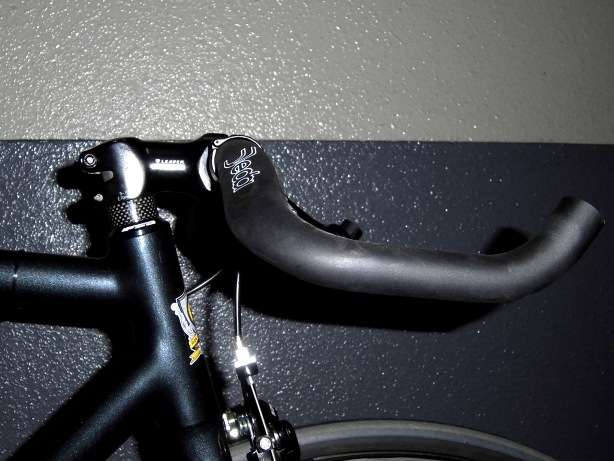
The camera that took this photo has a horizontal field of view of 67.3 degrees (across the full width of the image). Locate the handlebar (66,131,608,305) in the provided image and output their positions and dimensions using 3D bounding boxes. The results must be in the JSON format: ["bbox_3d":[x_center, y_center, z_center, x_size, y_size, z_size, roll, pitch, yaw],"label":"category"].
[{"bbox_3d":[-0.024,-0.018,0.362,0.293,0.112,0.360,0,0,-13],"label":"handlebar"}]

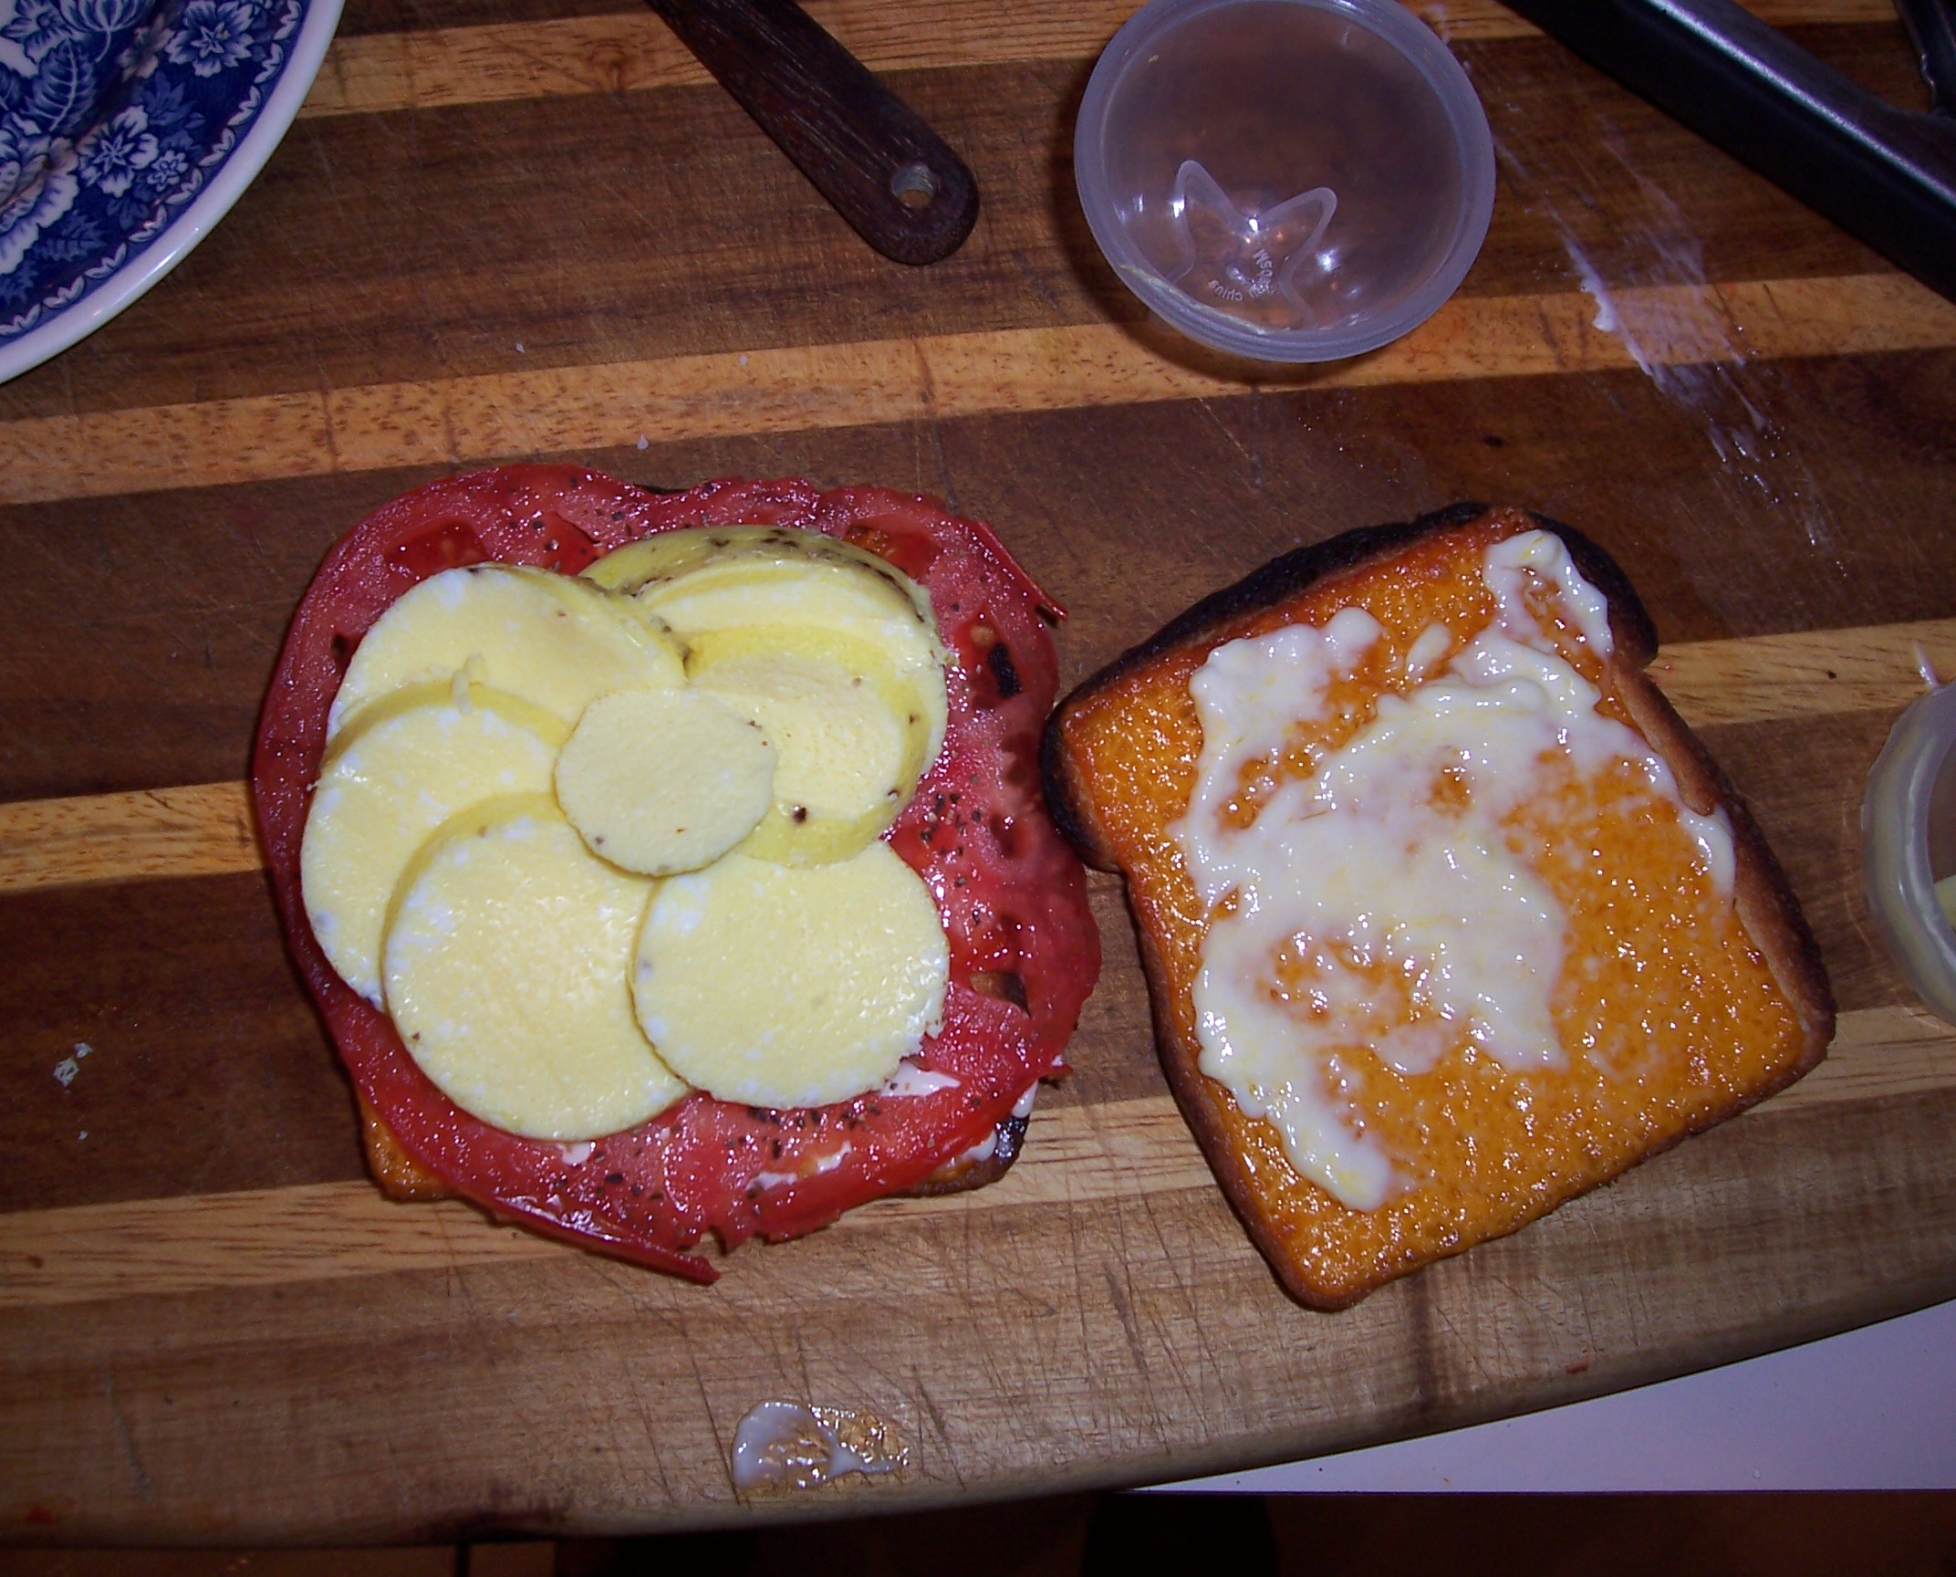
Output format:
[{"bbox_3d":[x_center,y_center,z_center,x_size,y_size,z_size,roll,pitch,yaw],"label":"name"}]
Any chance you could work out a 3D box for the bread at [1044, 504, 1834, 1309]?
[{"bbox_3d":[0.077,0.013,0.353,0.112,0.017,0.121,-23,83,-7],"label":"bread"}]

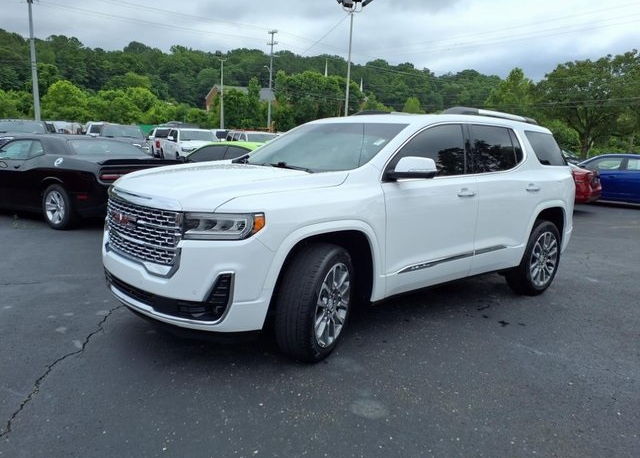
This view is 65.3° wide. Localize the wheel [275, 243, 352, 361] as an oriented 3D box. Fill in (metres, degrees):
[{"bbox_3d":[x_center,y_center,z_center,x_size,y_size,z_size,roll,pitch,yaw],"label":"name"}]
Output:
[{"bbox_3d":[-0.006,0.476,3.227,0.245,0.760,0.765,7,10,25],"label":"wheel"}]

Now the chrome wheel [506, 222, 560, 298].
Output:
[{"bbox_3d":[2.180,0.284,5.060,0.760,0.760,0.250,-5,12,-40],"label":"chrome wheel"}]

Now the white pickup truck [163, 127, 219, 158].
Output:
[{"bbox_3d":[-5.747,-3.553,22.558,2.050,1.930,5.800,-2,12,-27],"label":"white pickup truck"}]

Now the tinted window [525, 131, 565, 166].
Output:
[{"bbox_3d":[2.221,-0.783,4.877,0.700,0.325,0.070,-4,-10,-42],"label":"tinted window"}]

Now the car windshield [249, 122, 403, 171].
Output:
[{"bbox_3d":[-0.049,-0.700,4.032,0.920,0.440,1.420,-5,12,-40],"label":"car windshield"}]

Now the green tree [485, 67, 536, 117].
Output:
[{"bbox_3d":[22.039,-13.562,58.943,6.500,10.590,6.500,3,10,0],"label":"green tree"}]

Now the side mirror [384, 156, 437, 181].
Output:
[{"bbox_3d":[0.595,-0.409,3.326,0.220,0.165,0.260,-5,12,-40],"label":"side mirror"}]

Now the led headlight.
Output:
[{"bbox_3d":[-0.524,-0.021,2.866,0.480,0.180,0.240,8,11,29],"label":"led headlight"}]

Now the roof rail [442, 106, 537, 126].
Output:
[{"bbox_3d":[1.624,-1.036,4.637,1.580,0.085,0.060,-5,12,-40],"label":"roof rail"}]

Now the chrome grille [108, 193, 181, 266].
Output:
[{"bbox_3d":[-1.187,0.002,3.199,0.200,0.390,1.000,-5,12,-40],"label":"chrome grille"}]

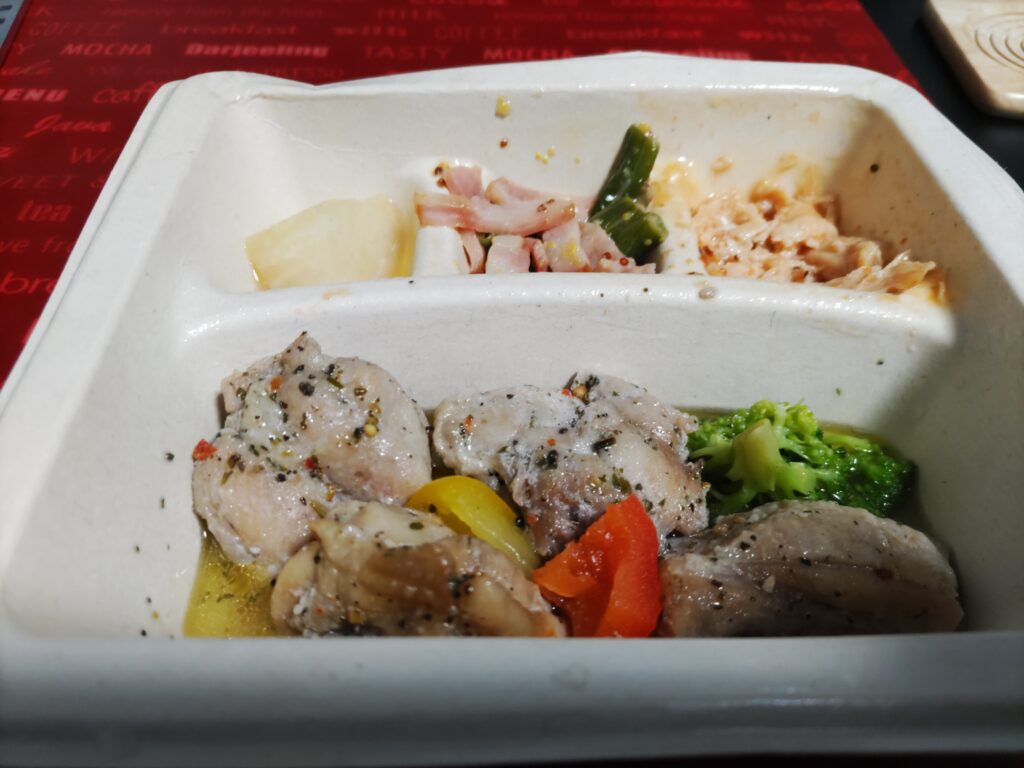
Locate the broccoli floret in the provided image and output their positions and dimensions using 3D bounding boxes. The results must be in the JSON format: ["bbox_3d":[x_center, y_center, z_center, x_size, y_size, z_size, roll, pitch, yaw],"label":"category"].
[{"bbox_3d":[0.054,0.018,0.148,0.043,0.021,0.029,8,49,7],"label":"broccoli floret"}]

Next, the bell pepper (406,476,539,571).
[{"bbox_3d":[-0.006,0.026,0.138,0.027,0.016,0.015,28,55,22],"label":"bell pepper"}]

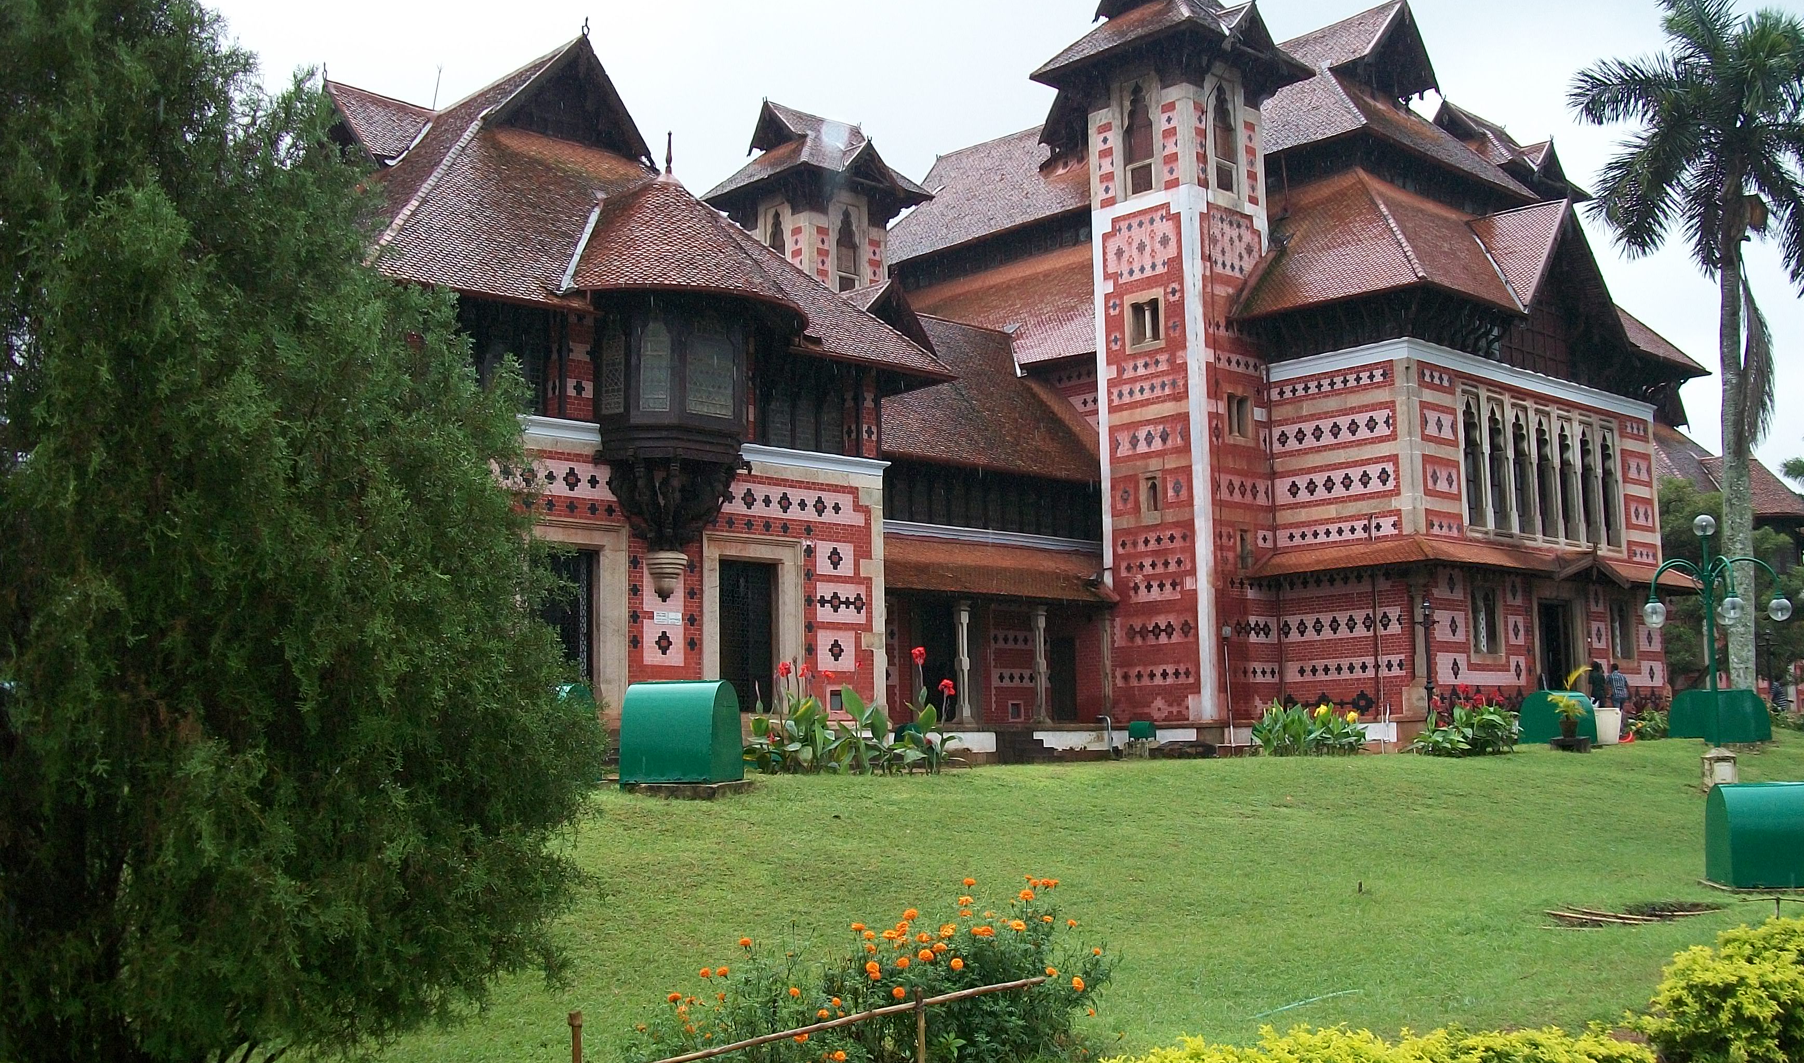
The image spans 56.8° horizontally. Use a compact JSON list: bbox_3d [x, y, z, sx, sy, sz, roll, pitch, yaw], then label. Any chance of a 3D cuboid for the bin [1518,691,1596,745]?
[{"bbox_3d":[12.270,3.460,31.100,0.930,0.970,1.050,3,-8,-31],"label":"bin"}]

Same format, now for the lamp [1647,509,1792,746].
[{"bbox_3d":[11.411,1.361,23.299,1.880,3.218,1.950,-4,-8,26],"label":"lamp"}]

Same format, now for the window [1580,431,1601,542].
[{"bbox_3d":[17.114,-1.111,41.499,0.760,2.839,0.280,5,-9,-43],"label":"window"}]

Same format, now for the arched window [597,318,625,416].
[{"bbox_3d":[-4.614,-2.617,26.437,0.494,1.573,0.120,-4,-7,22],"label":"arched window"}]

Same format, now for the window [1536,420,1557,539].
[{"bbox_3d":[15.416,-1.255,39.917,0.760,2.835,0.280,5,-9,-43],"label":"window"}]

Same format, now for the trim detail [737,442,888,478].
[{"bbox_3d":[-1.518,-1.227,29.295,3.357,0.300,0.280,5,-9,-43],"label":"trim detail"}]

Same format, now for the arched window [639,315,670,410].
[{"bbox_3d":[-3.888,-2.628,26.212,0.463,1.536,0.120,-1,-7,-2],"label":"arched window"}]

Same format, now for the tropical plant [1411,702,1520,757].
[{"bbox_3d":[10.243,3.598,30.300,1.860,1.020,1.150,-3,-7,18],"label":"tropical plant"}]

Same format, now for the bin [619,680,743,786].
[{"bbox_3d":[-2.144,1.948,16.200,0.930,0.970,1.050,-2,-7,10],"label":"bin"}]

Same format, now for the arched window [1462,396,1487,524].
[{"bbox_3d":[12.894,-1.563,37.582,0.760,2.865,0.280,5,-9,-43],"label":"arched window"}]

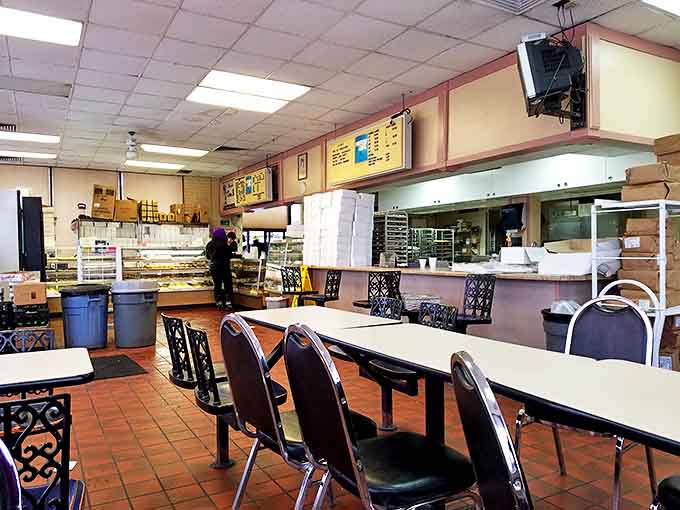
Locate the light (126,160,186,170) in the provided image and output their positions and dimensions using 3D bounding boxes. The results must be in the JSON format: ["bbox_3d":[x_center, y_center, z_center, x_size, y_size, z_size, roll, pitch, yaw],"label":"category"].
[{"bbox_3d":[-4.050,-1.949,11.150,1.200,0.060,0.600,-1,0,-31],"label":"light"}]

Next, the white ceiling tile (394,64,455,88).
[{"bbox_3d":[0.955,-1.990,5.666,0.605,0.020,0.605,-1,1,-30],"label":"white ceiling tile"}]

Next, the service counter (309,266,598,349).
[{"bbox_3d":[1.103,0.620,6.730,0.700,0.880,5.150,-1,0,-31],"label":"service counter"}]

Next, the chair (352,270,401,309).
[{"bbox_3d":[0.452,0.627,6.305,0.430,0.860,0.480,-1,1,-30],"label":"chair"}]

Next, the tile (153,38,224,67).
[{"bbox_3d":[-1.461,-1.965,4.977,0.605,0.020,0.605,-1,0,-30],"label":"tile"}]

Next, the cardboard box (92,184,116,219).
[{"bbox_3d":[-5.226,-1.163,11.309,0.450,0.730,0.380,-1,0,-30],"label":"cardboard box"}]

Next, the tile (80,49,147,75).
[{"bbox_3d":[-2.292,-1.956,5.194,0.610,0.022,0.610,-1,1,-30],"label":"tile"}]

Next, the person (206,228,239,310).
[{"bbox_3d":[-2.454,0.264,10.700,0.550,1.640,0.420,-1,0,18],"label":"person"}]

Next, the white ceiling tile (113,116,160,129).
[{"bbox_3d":[-2.995,-1.969,7.595,0.605,0.020,0.605,-1,1,-30],"label":"white ceiling tile"}]

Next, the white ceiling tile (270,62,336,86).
[{"bbox_3d":[-0.409,-1.979,5.594,0.605,0.020,0.605,-1,0,-30],"label":"white ceiling tile"}]

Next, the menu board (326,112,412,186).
[{"bbox_3d":[0.346,-1.389,7.087,0.120,0.670,1.950,-1,0,-31],"label":"menu board"}]

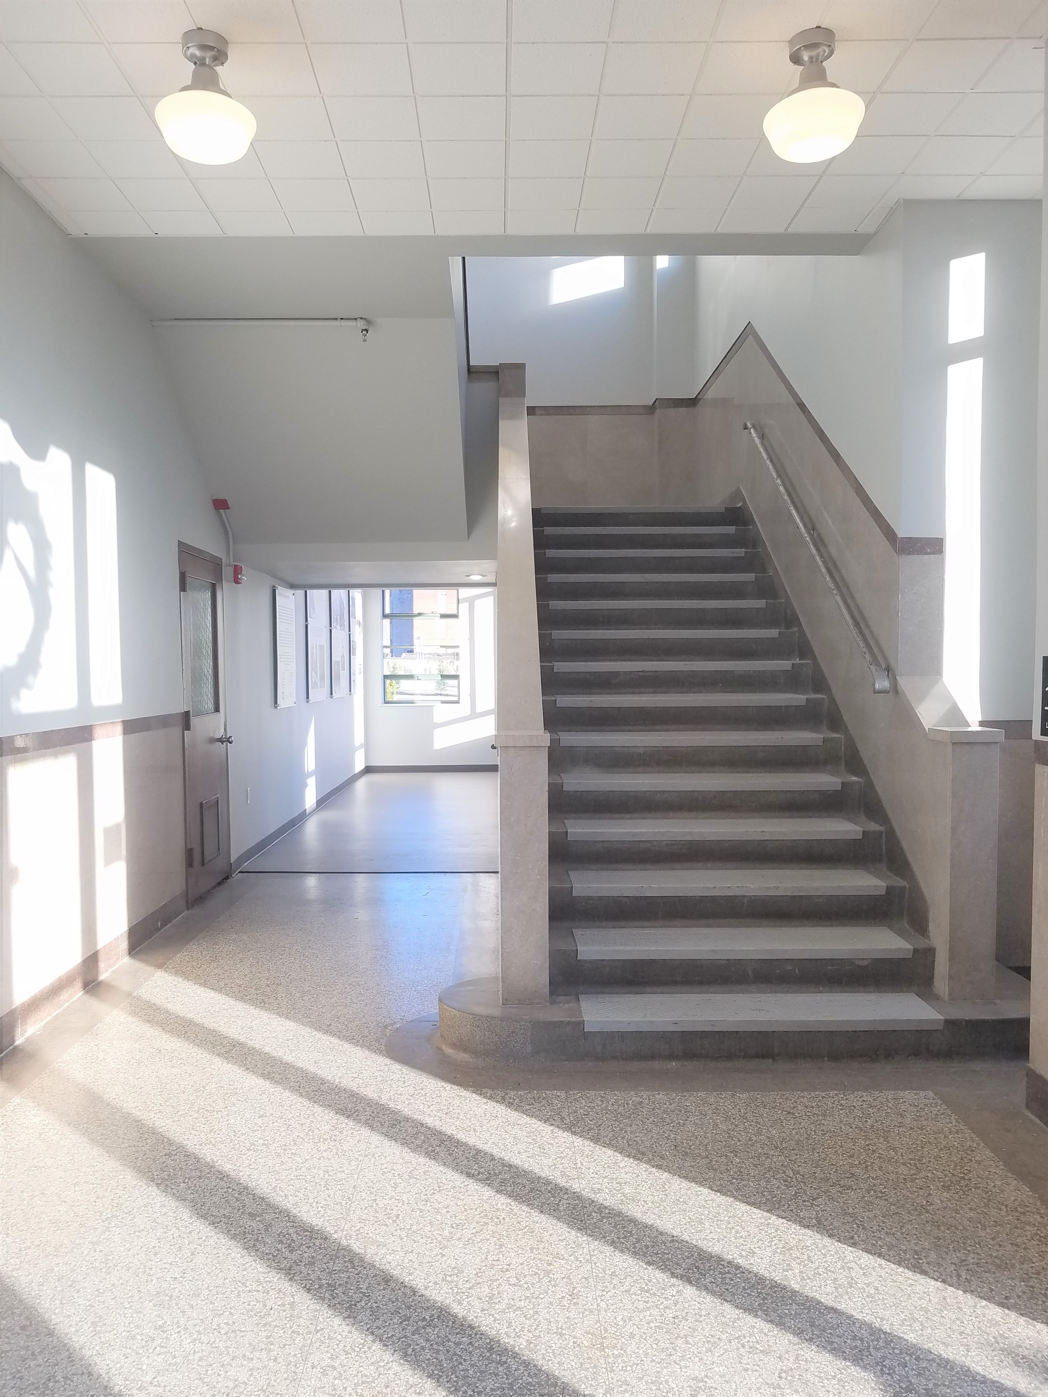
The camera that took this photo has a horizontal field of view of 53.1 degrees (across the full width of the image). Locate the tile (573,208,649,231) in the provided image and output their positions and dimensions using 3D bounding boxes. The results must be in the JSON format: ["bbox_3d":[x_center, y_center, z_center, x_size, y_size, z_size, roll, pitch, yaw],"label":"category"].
[{"bbox_3d":[0.382,-2.052,4.501,0.302,0.020,0.266,-1,3,-1],"label":"tile"}]

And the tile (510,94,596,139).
[{"bbox_3d":[0.095,-2.000,3.601,0.302,0.020,0.302,-1,3,-1],"label":"tile"}]

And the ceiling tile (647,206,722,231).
[{"bbox_3d":[0.692,-2.057,4.507,0.302,0.020,0.266,-1,3,-1],"label":"ceiling tile"}]

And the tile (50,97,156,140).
[{"bbox_3d":[-1.413,-1.982,3.571,0.302,0.020,0.302,-1,3,-1],"label":"tile"}]

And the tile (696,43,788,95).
[{"bbox_3d":[0.713,-1.998,3.316,0.302,0.020,0.300,-1,2,-1],"label":"tile"}]

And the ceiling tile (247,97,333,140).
[{"bbox_3d":[-0.819,-1.987,3.580,0.302,0.020,0.300,-1,2,-1],"label":"ceiling tile"}]

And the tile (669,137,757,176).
[{"bbox_3d":[0.715,-2.060,3.981,0.305,0.020,0.305,-1,2,-1],"label":"tile"}]

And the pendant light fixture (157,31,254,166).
[{"bbox_3d":[-0.966,-1.820,3.176,0.296,0.319,0.296,-1,2,-1],"label":"pendant light fixture"}]

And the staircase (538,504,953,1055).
[{"bbox_3d":[0.815,-0.012,5.516,1.499,2.521,3.681,-1,2,-1],"label":"staircase"}]

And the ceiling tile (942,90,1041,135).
[{"bbox_3d":[1.630,-2.030,3.643,0.305,0.019,0.300,-1,2,-1],"label":"ceiling tile"}]

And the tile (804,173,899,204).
[{"bbox_3d":[1.308,-2.040,4.215,0.300,0.020,0.300,0,3,-1],"label":"tile"}]

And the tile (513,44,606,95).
[{"bbox_3d":[0.104,-1.984,3.296,0.302,0.020,0.302,-1,3,-1],"label":"tile"}]

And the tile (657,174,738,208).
[{"bbox_3d":[0.695,-2.042,4.221,0.302,0.020,0.302,-1,3,-1],"label":"tile"}]

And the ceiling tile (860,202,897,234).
[{"bbox_3d":[1.506,-2.058,4.499,0.080,0.019,0.244,-1,2,-1],"label":"ceiling tile"}]

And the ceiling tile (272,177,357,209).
[{"bbox_3d":[-0.847,-2.053,4.261,0.305,0.020,0.305,-1,2,-1],"label":"ceiling tile"}]

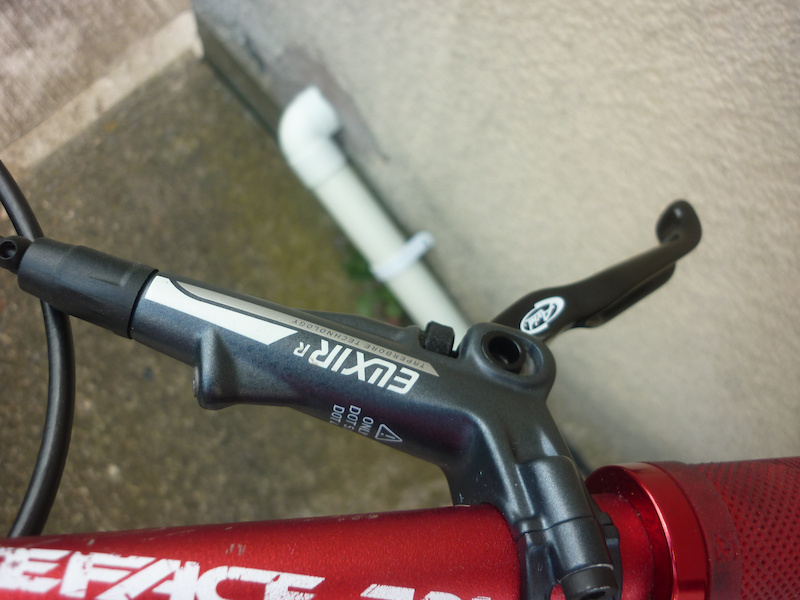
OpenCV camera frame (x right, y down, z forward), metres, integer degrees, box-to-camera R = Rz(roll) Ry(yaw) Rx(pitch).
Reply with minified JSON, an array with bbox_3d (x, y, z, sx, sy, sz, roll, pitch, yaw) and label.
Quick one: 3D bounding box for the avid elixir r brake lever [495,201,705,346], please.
[{"bbox_3d":[0.047,-0.002,0.178,0.082,0.013,0.017,-29,67,-32],"label":"avid elixir r brake lever"}]

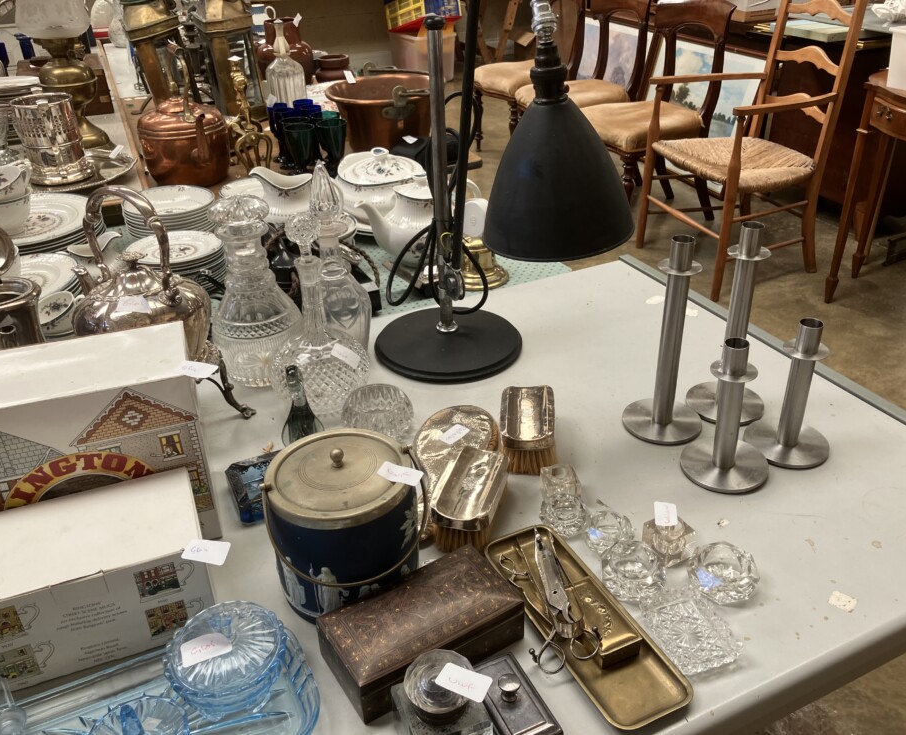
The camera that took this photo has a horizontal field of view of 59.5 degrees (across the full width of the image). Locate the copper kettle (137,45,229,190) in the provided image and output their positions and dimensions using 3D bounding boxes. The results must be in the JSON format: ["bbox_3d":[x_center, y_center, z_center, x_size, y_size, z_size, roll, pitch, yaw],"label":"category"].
[{"bbox_3d":[-0.579,-0.534,1.679,0.192,0.268,0.220,-25,38,-34],"label":"copper kettle"}]

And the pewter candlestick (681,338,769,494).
[{"bbox_3d":[0.302,0.042,0.848,0.093,0.155,0.093,-1,31,1],"label":"pewter candlestick"}]

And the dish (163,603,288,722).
[{"bbox_3d":[-0.178,0.225,0.628,0.094,0.077,0.094,-1,31,1],"label":"dish"}]

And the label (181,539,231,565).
[{"bbox_3d":[-0.211,0.159,0.683,0.039,0.002,0.025,6,37,6],"label":"label"}]

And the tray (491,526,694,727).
[{"bbox_3d":[0.116,0.230,0.729,0.081,0.018,0.239,-16,34,-21],"label":"tray"}]

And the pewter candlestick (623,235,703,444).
[{"bbox_3d":[0.258,-0.036,0.933,0.097,0.244,0.097,-3,31,0],"label":"pewter candlestick"}]

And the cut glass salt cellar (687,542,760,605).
[{"bbox_3d":[0.259,0.197,0.763,0.066,0.024,0.066,-3,31,0],"label":"cut glass salt cellar"}]

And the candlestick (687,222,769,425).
[{"bbox_3d":[0.345,-0.057,0.959,0.097,0.244,0.097,-3,31,0],"label":"candlestick"}]

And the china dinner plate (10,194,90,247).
[{"bbox_3d":[-0.815,-0.269,1.496,0.272,0.025,0.272,-2,31,1],"label":"china dinner plate"}]

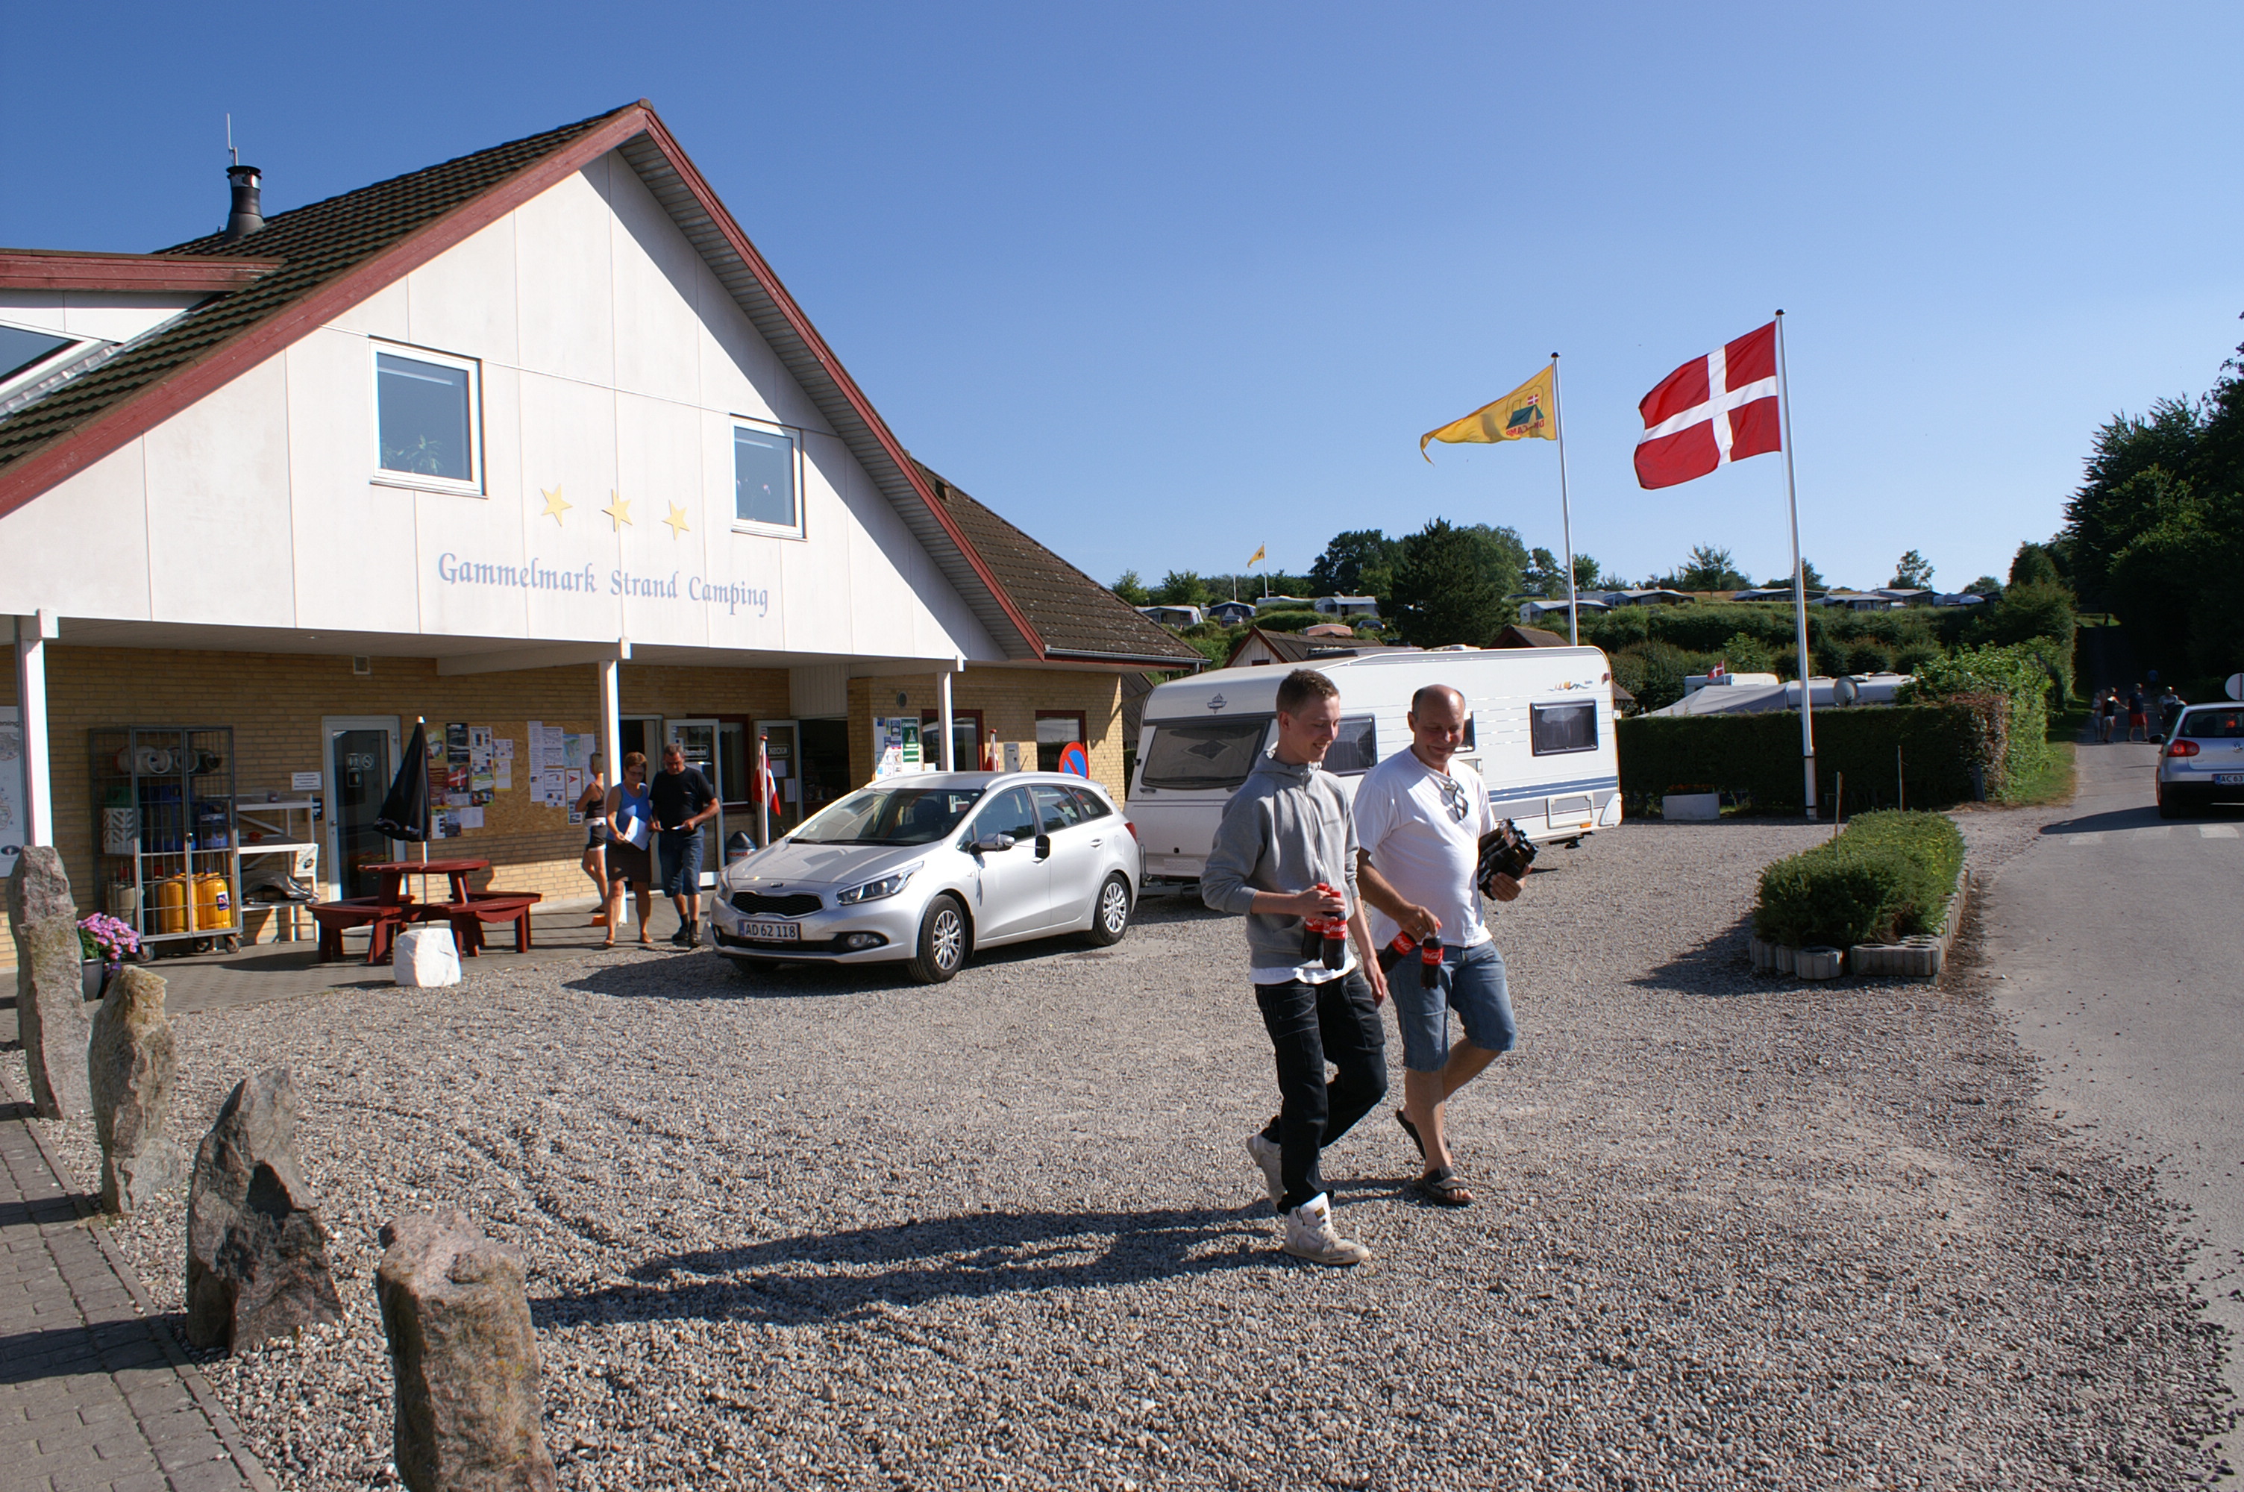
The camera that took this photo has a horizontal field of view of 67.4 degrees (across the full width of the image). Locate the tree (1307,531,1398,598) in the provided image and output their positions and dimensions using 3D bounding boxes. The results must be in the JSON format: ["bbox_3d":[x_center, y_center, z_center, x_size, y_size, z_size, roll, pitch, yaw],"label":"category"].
[{"bbox_3d":[25.364,-19.481,185.000,10.200,8.600,9.000,-3,-1,0],"label":"tree"}]

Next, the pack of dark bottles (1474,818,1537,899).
[{"bbox_3d":[1.344,0.400,5.950,0.235,0.200,0.135,-41,4,3],"label":"pack of dark bottles"}]

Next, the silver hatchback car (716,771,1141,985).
[{"bbox_3d":[-1.434,0.984,13.490,1.800,1.485,4.500,-3,-1,26],"label":"silver hatchback car"}]

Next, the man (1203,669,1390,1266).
[{"bbox_3d":[0.545,0.666,5.150,0.570,1.760,0.510,-4,-1,38],"label":"man"}]

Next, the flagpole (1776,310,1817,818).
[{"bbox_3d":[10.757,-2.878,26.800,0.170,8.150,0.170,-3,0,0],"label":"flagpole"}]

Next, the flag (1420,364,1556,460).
[{"bbox_3d":[6.210,-5.660,28.500,2.300,1.600,0.400,-3,-1,6],"label":"flag"}]

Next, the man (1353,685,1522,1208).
[{"bbox_3d":[1.091,0.683,5.800,0.580,1.770,0.520,-2,-1,-42],"label":"man"}]

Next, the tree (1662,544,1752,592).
[{"bbox_3d":[52.234,-15.795,150.000,7.500,4.600,6.500,-2,0,0],"label":"tree"}]

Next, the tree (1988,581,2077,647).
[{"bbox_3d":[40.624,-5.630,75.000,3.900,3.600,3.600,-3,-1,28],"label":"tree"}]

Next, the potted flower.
[{"bbox_3d":[-7.511,1.558,12.400,0.520,0.650,0.500,-2,0,0],"label":"potted flower"}]

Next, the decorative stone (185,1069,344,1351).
[{"bbox_3d":[-2.457,1.285,4.806,0.290,0.740,0.360,-3,-1,35],"label":"decorative stone"}]

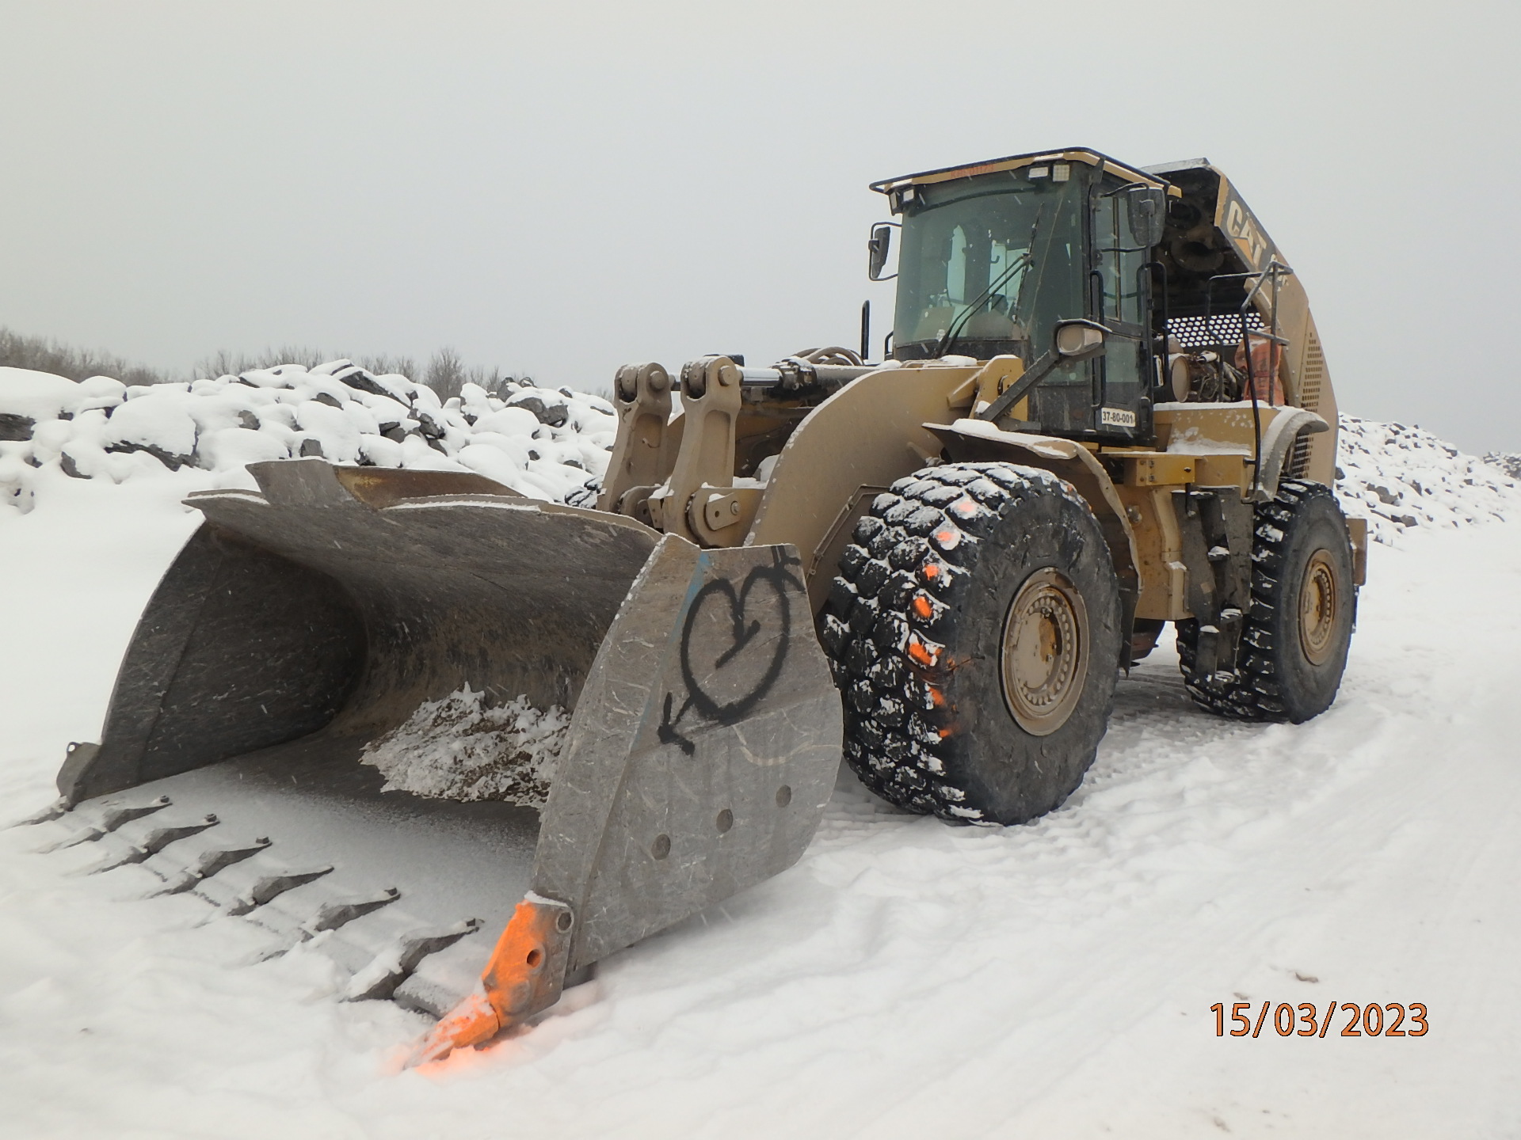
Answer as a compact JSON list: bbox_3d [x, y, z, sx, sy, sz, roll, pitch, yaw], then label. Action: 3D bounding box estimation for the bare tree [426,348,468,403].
[{"bbox_3d":[-12.333,-6.412,50.000,1.700,5.000,1.700,1,3,0],"label":"bare tree"}]

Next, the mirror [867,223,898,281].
[{"bbox_3d":[0.850,-2.285,9.141,0.131,0.404,0.242,-1,4,-24],"label":"mirror"}]

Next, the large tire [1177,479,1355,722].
[{"bbox_3d":[3.697,0.246,9.264,0.798,1.818,1.818,4,5,42],"label":"large tire"}]

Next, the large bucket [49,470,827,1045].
[{"bbox_3d":[-1.587,0.407,5.251,3.515,1.727,1.858,4,5,42],"label":"large bucket"}]

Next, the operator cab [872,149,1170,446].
[{"bbox_3d":[1.790,-1.742,8.791,1.616,1.757,1.495,4,5,42],"label":"operator cab"}]

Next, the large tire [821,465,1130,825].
[{"bbox_3d":[1.122,0.373,6.423,0.798,1.818,1.818,4,5,42],"label":"large tire"}]

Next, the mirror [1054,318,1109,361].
[{"bbox_3d":[1.710,-1.231,6.841,0.273,0.202,0.141,4,5,42],"label":"mirror"}]

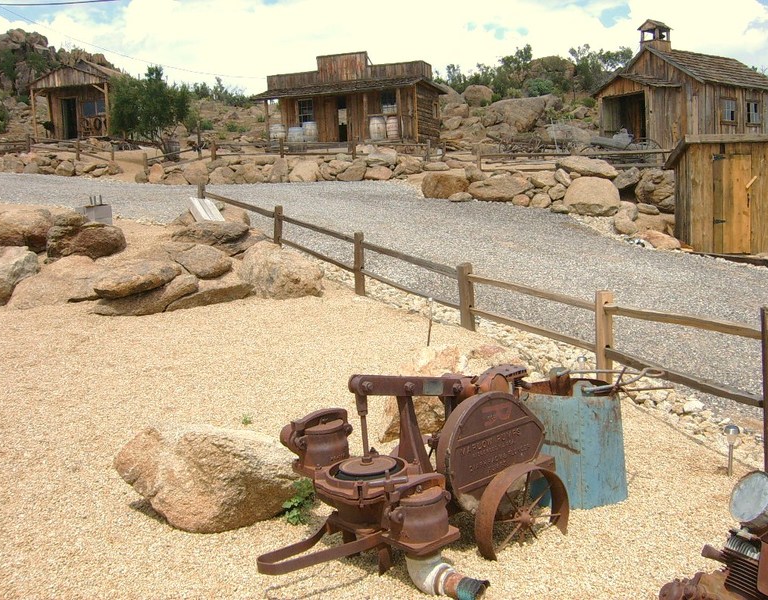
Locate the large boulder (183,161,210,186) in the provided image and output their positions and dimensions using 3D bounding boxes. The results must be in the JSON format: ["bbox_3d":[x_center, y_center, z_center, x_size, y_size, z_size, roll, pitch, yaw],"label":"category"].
[{"bbox_3d":[-6.758,-4.535,29.000,0.913,0.850,0.800,-4,6,-13],"label":"large boulder"}]

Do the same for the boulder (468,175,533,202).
[{"bbox_3d":[2.823,-2.702,19.600,1.520,0.620,1.050,-2,6,8],"label":"boulder"}]

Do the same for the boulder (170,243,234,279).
[{"bbox_3d":[-2.737,-0.596,12.200,0.900,0.420,0.700,-4,7,-13],"label":"boulder"}]

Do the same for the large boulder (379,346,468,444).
[{"bbox_3d":[0.321,0.780,6.750,0.750,0.620,0.650,-2,9,0],"label":"large boulder"}]

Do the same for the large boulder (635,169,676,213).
[{"bbox_3d":[5.328,-2.125,15.700,0.950,0.820,0.800,0,7,19],"label":"large boulder"}]

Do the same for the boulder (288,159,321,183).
[{"bbox_3d":[-2.457,-3.987,25.000,0.950,0.700,0.700,-3,7,-6],"label":"boulder"}]

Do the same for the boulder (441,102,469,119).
[{"bbox_3d":[3.661,-9.839,42.000,1.425,0.850,1.200,-2,6,5],"label":"boulder"}]

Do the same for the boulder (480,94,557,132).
[{"bbox_3d":[5.863,-8.026,35.000,3.300,1.750,2.400,-1,9,6],"label":"boulder"}]

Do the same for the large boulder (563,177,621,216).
[{"bbox_3d":[5.130,-2.559,20.000,1.400,0.950,1.100,1,10,17],"label":"large boulder"}]

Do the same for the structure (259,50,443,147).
[{"bbox_3d":[-1.334,-8.229,33.200,6.600,3.900,4.700,2,10,21],"label":"structure"}]

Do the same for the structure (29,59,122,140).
[{"bbox_3d":[-13.647,-9.255,38.000,3.900,3.650,4.900,0,10,10],"label":"structure"}]

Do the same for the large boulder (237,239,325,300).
[{"bbox_3d":[-1.757,-0.496,13.600,1.400,0.850,1.150,-3,9,-6],"label":"large boulder"}]

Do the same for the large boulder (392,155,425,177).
[{"bbox_3d":[0.742,-4.074,24.500,0.930,0.620,0.650,-2,7,2],"label":"large boulder"}]

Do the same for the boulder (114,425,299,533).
[{"bbox_3d":[-1.143,1.163,5.300,1.180,0.500,0.750,-2,9,0],"label":"boulder"}]

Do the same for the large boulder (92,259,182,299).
[{"bbox_3d":[-3.337,-0.291,10.950,1.194,0.480,0.800,-4,6,-17],"label":"large boulder"}]

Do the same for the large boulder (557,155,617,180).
[{"bbox_3d":[4.604,-3.020,18.300,1.350,0.470,0.850,0,7,14],"label":"large boulder"}]

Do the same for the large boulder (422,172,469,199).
[{"bbox_3d":[1.505,-2.803,19.800,1.100,0.650,0.800,-2,7,4],"label":"large boulder"}]

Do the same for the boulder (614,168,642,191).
[{"bbox_3d":[5.629,-2.797,18.700,0.589,0.520,0.550,-1,6,17],"label":"boulder"}]

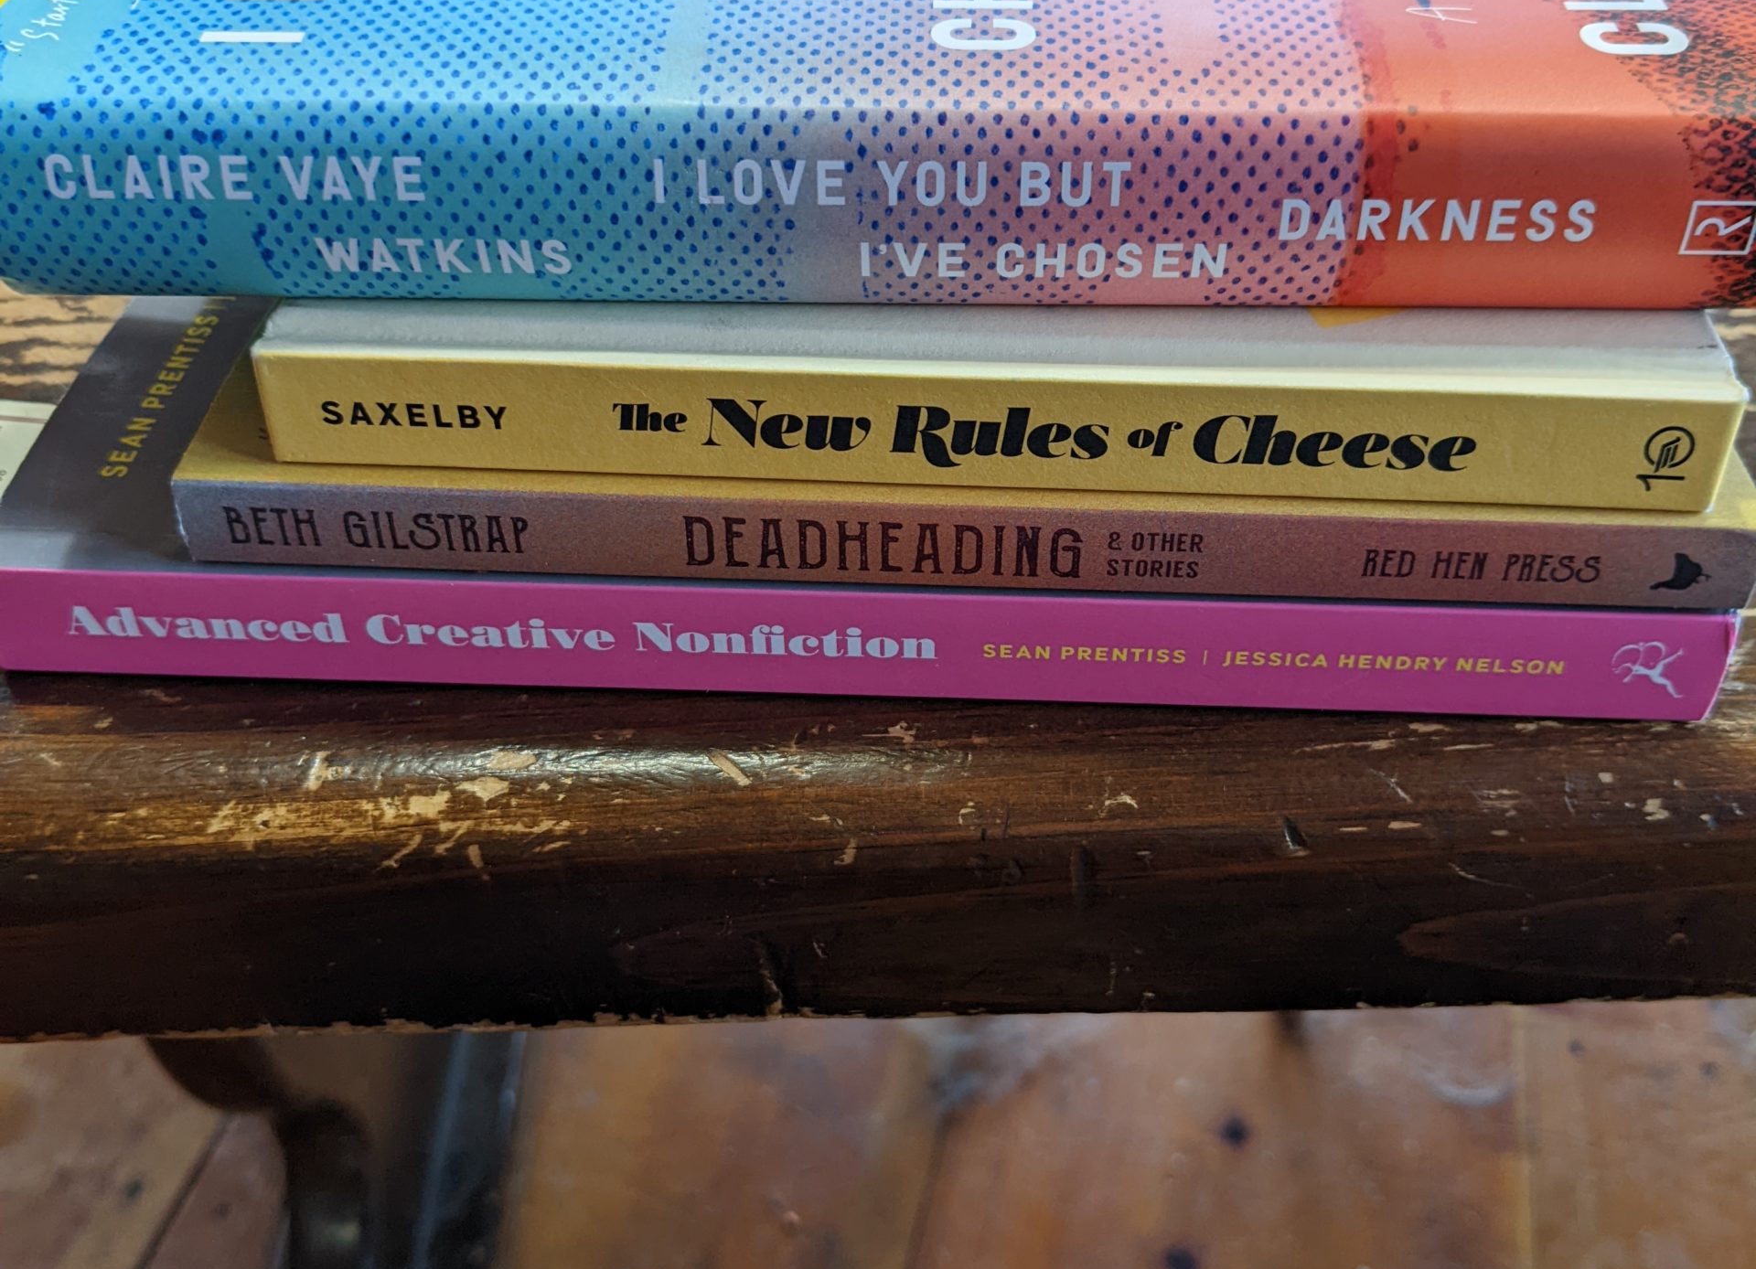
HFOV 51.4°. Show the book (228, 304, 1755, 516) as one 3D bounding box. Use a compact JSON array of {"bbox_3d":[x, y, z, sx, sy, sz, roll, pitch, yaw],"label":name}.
[{"bbox_3d":[0.017,-0.069,0.280,0.183,0.017,0.134,2,41,3],"label":"book"}]

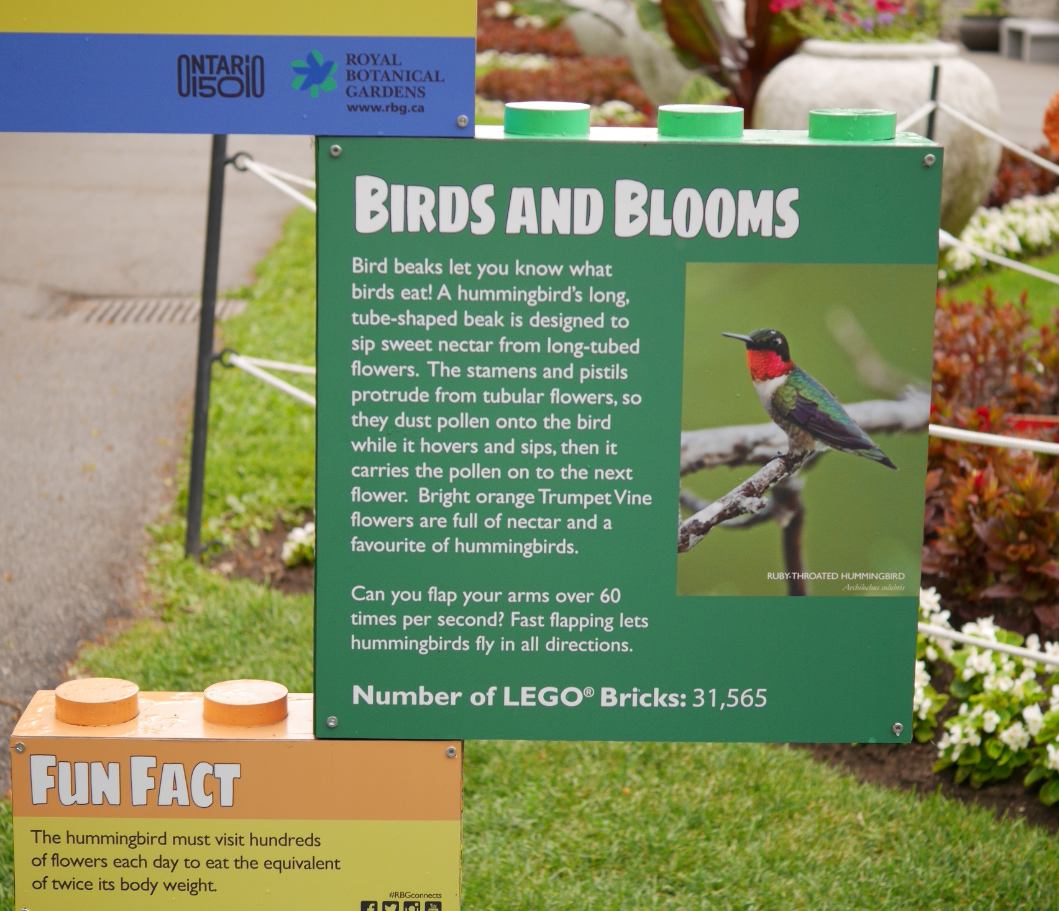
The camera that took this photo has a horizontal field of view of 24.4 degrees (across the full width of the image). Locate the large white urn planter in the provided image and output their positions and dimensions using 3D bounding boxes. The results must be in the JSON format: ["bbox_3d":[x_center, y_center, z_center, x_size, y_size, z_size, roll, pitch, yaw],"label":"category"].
[{"bbox_3d":[1.600,-1.427,11.250,1.130,0.960,1.130,3,12,8],"label":"large white urn planter"}]

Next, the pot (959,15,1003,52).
[{"bbox_3d":[5.392,-4.993,29.000,0.580,0.440,0.580,3,12,10],"label":"pot"}]

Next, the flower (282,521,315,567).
[{"bbox_3d":[-0.505,0.196,5.400,0.085,0.100,0.075,0,12,-5],"label":"flower"}]

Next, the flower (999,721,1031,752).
[{"bbox_3d":[0.809,0.468,4.080,0.054,0.053,0.045,3,12,12],"label":"flower"}]

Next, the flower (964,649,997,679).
[{"bbox_3d":[0.773,0.357,4.200,0.057,0.050,0.045,3,12,11],"label":"flower"}]

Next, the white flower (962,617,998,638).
[{"bbox_3d":[0.792,0.301,4.300,0.062,0.042,0.048,3,12,11],"label":"white flower"}]

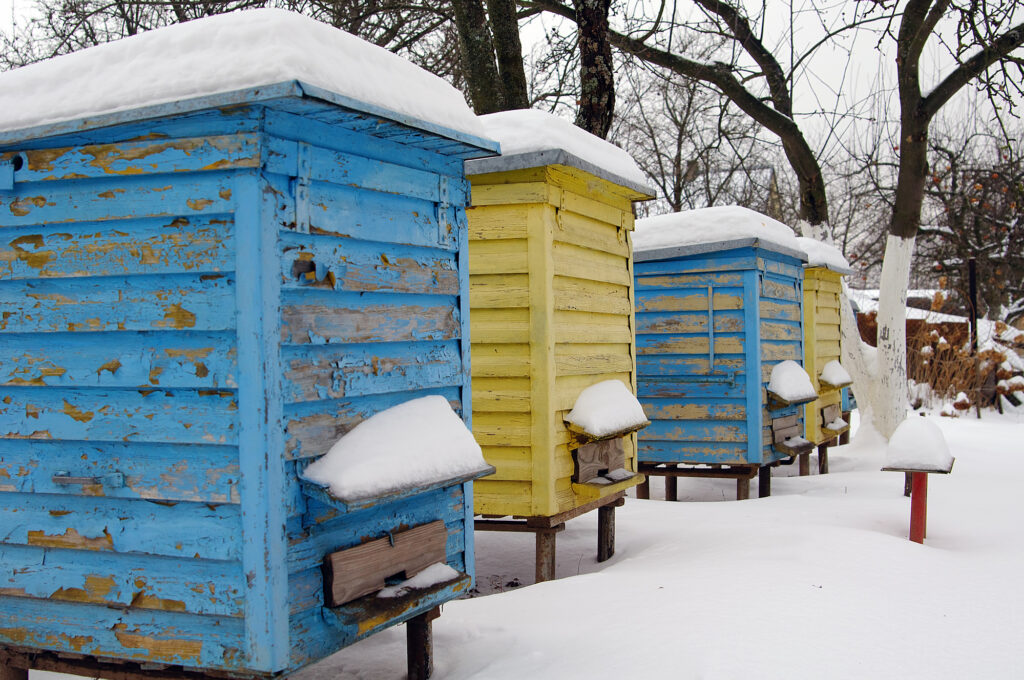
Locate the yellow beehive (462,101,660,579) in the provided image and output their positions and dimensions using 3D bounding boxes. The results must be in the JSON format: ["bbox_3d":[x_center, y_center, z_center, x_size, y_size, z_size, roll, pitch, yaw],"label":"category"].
[{"bbox_3d":[-0.059,0.016,3.281,0.713,1.230,0.698,-1,0,24],"label":"yellow beehive"}]

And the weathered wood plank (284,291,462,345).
[{"bbox_3d":[-0.235,-0.040,2.066,0.020,0.087,0.557,-1,0,27],"label":"weathered wood plank"}]

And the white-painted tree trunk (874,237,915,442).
[{"bbox_3d":[2.167,-0.020,6.750,0.190,1.160,0.190,3,0,0],"label":"white-painted tree trunk"}]

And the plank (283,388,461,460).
[{"bbox_3d":[-0.231,0.136,2.066,0.020,0.088,0.557,-1,0,27],"label":"plank"}]

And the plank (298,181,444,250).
[{"bbox_3d":[-0.236,-0.213,2.071,0.020,0.087,0.510,-1,0,27],"label":"plank"}]

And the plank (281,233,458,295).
[{"bbox_3d":[-0.237,-0.126,2.067,0.020,0.086,0.557,-1,0,27],"label":"plank"}]

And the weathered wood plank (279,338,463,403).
[{"bbox_3d":[-0.233,0.048,2.066,0.020,0.088,0.557,-1,0,27],"label":"weathered wood plank"}]

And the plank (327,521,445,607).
[{"bbox_3d":[-0.214,0.378,2.042,0.028,0.090,0.356,-1,0,27],"label":"plank"}]

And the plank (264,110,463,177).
[{"bbox_3d":[-0.242,-0.332,2.067,0.020,0.036,0.614,-1,0,27],"label":"plank"}]

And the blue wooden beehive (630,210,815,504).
[{"bbox_3d":[0.828,0.059,5.035,0.713,1.185,0.682,-1,0,27],"label":"blue wooden beehive"}]

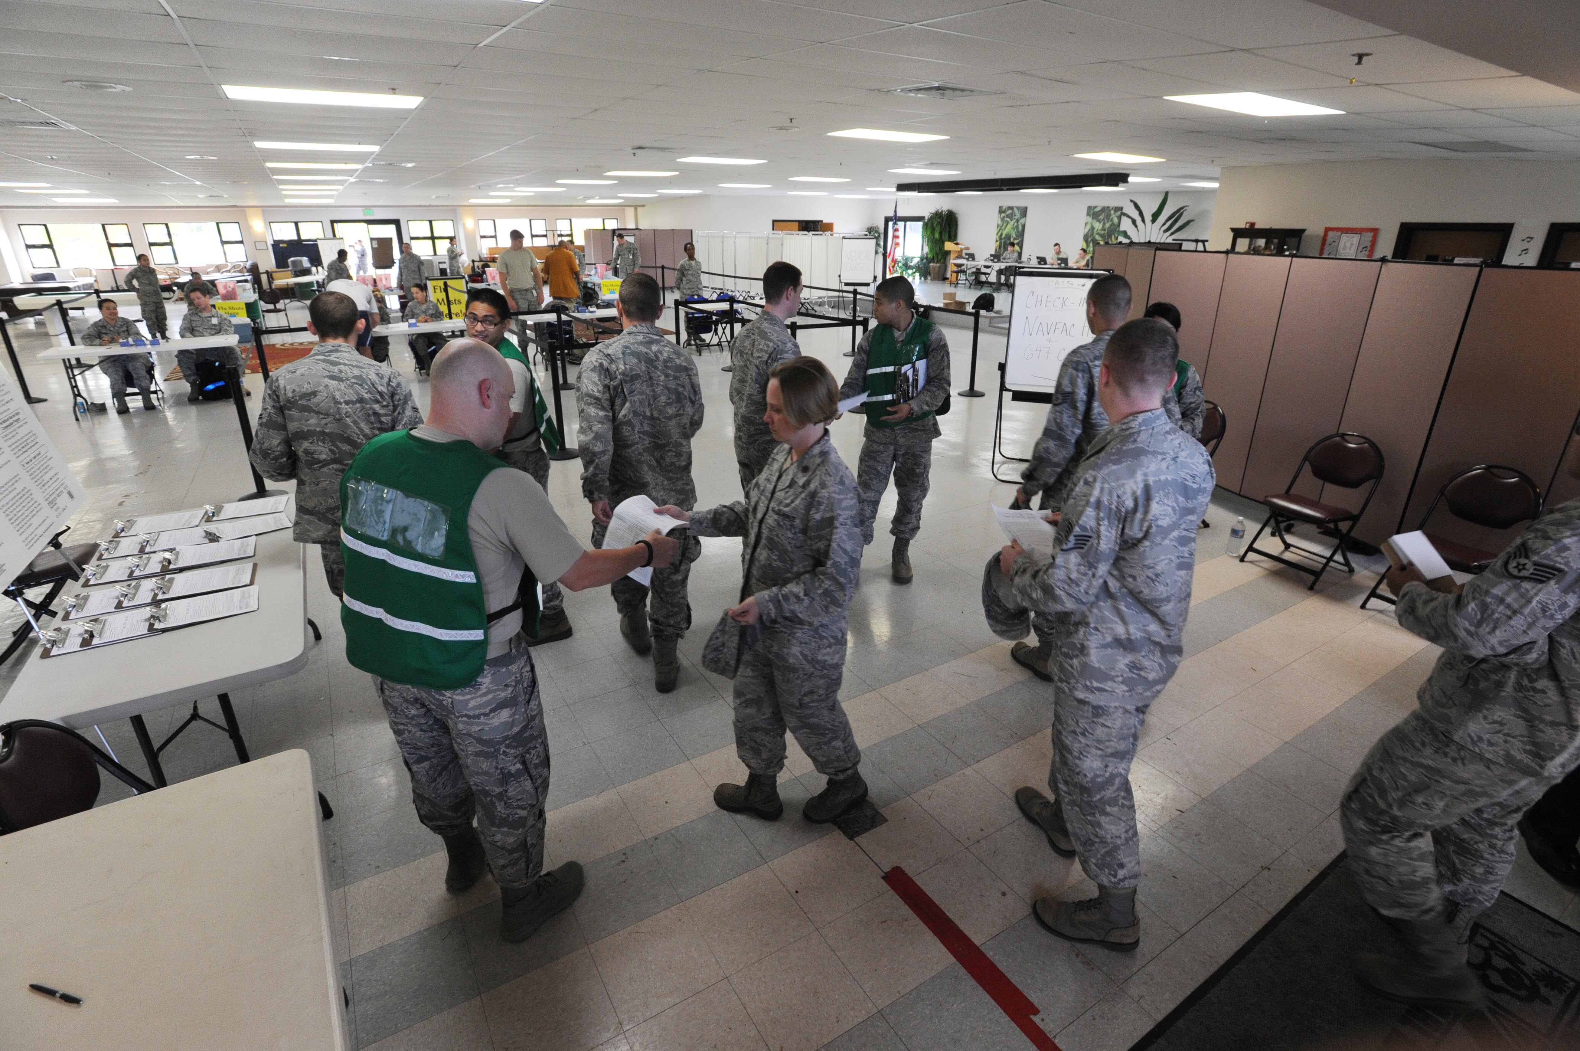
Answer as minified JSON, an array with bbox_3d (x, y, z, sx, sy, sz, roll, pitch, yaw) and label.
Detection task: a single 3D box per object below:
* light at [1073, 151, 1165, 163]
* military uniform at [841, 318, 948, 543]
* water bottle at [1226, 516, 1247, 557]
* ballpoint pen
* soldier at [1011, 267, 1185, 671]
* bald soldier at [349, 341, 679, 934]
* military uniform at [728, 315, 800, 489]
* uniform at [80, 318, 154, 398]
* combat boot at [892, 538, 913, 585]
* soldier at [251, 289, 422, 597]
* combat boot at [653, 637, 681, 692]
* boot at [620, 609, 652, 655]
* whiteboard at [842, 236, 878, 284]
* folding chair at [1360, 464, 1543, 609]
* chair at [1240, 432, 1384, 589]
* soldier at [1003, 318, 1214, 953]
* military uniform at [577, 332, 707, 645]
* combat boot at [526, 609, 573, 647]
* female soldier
[{"bbox_3d":[4.473,-4.984,10.100,1.220,0.070,0.610,-13,25,-29],"label":"light"},{"bbox_3d":[0.602,-0.514,4.247,0.570,1.350,0.430,7,23,16],"label":"military uniform"},{"bbox_3d":[2.876,0.076,4.782,0.068,0.240,0.068,0,22,0],"label":"water bottle"},{"bbox_3d":[-1.261,0.807,1.281,0.132,0.012,0.012,6,23,14],"label":"ballpoint pen"},{"bbox_3d":[1.254,-0.165,3.278,0.540,1.800,0.470,-8,23,-18],"label":"soldier"},{"bbox_3d":[-0.719,0.324,2.149,0.560,1.730,0.740,14,26,31],"label":"bald soldier"},{"bbox_3d":[-0.101,-0.314,3.854,0.500,1.450,0.380,18,28,38],"label":"military uniform"},{"bbox_3d":[-7.666,-1.966,8.544,0.600,0.880,0.620,-14,26,-32],"label":"uniform"},{"bbox_3d":[0.683,0.192,4.501,0.112,0.220,0.295,0,22,0],"label":"combat boot"},{"bbox_3d":[-1.682,-0.049,3.037,0.570,1.750,0.400,-11,25,-26],"label":"soldier"},{"bbox_3d":[-0.580,0.605,3.504,0.110,0.210,0.290,-2,22,-6],"label":"combat boot"},{"bbox_3d":[-0.805,0.487,3.804,0.110,0.210,0.290,-11,24,-26],"label":"boot"},{"bbox_3d":[1.511,-5.772,16.300,0.740,0.960,0.050,5,23,12],"label":"whiteboard"},{"bbox_3d":[3.491,0.099,3.918,0.500,0.835,0.460,-12,24,-27],"label":"folding chair"},{"bbox_3d":[3.168,-0.130,4.500,0.500,0.835,0.460,-11,24,-26],"label":"chair"},{"bbox_3d":[0.831,0.317,2.105,0.600,1.770,0.530,19,28,39],"label":"soldier"},{"bbox_3d":[-0.638,-0.144,3.289,0.570,1.430,0.430,-4,22,-10],"label":"military uniform"},{"bbox_3d":[-1.260,0.494,3.788,0.290,0.210,0.110,-10,24,-23],"label":"combat boot"},{"bbox_3d":[-0.050,0.246,2.463,0.640,1.640,0.520,-5,22,-11],"label":"female soldier"}]

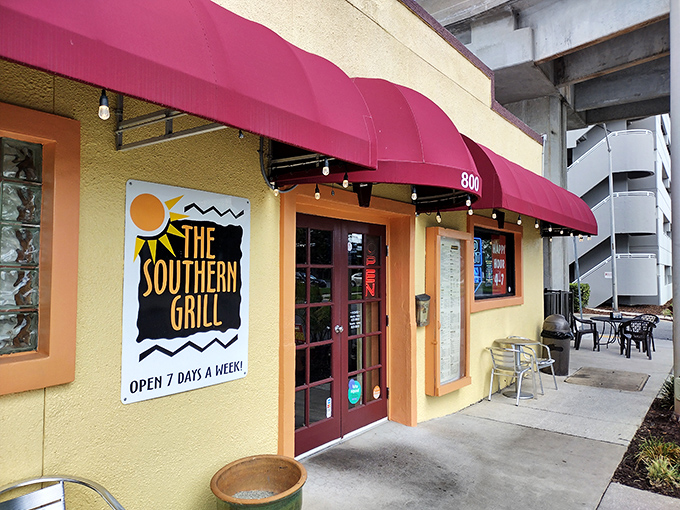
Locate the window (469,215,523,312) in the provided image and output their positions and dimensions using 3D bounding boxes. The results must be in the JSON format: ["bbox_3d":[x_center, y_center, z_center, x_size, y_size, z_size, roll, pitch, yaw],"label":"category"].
[{"bbox_3d":[2.205,0.136,7.476,0.110,1.186,2.147,-2,-3,37],"label":"window"}]

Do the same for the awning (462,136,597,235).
[{"bbox_3d":[2.544,-0.884,7.203,0.913,1.004,4.550,-2,-3,37],"label":"awning"}]

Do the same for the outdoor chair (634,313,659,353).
[{"bbox_3d":[6.830,1.740,11.919,0.580,0.810,0.570,1,-2,-16],"label":"outdoor chair"}]

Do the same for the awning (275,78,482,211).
[{"bbox_3d":[0.600,-1.005,4.489,1.042,1.048,2.133,-2,-3,37],"label":"awning"}]

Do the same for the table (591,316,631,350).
[{"bbox_3d":[6.270,1.798,12.005,1.080,0.710,1.080,-2,-3,37],"label":"table"}]

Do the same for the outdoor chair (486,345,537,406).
[{"bbox_3d":[2.242,1.555,7.018,0.560,0.710,0.580,-2,-3,41],"label":"outdoor chair"}]

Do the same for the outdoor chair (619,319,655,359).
[{"bbox_3d":[6.142,1.718,10.972,0.580,0.790,0.570,-1,-2,27],"label":"outdoor chair"}]

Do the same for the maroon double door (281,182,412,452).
[{"bbox_3d":[0.098,0.588,4.763,0.238,2.265,2.026,-2,-3,37],"label":"maroon double door"}]

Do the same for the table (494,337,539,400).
[{"bbox_3d":[2.448,1.557,7.265,0.610,0.725,0.610,-2,-3,37],"label":"table"}]

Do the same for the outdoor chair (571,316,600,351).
[{"bbox_3d":[5.580,1.755,12.094,0.570,0.800,0.580,-1,-2,22],"label":"outdoor chair"}]

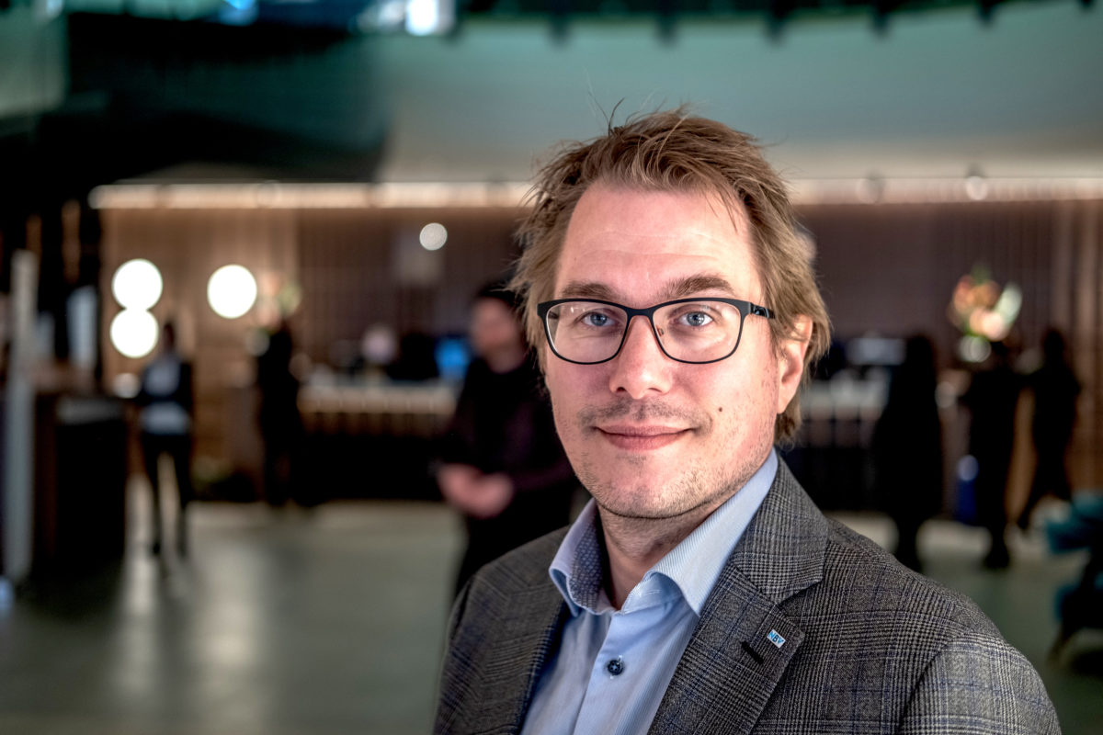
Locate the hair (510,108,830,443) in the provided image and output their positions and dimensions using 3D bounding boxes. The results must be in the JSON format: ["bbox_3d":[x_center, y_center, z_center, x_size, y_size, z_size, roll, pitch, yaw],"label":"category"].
[{"bbox_3d":[0.084,-0.060,1.110,0.205,0.225,0.215,0,1,13],"label":"hair"}]

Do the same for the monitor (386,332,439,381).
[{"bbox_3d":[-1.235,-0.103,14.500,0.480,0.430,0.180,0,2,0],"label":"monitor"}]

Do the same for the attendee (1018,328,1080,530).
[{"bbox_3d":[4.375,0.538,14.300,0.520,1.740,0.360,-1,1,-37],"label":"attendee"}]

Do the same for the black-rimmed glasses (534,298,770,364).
[{"bbox_3d":[0.071,-0.021,1.055,0.140,0.045,0.140,0,1,13],"label":"black-rimmed glasses"}]

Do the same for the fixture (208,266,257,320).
[{"bbox_3d":[-3.040,-0.724,15.500,0.420,0.420,0.420,0,1,0],"label":"fixture"}]

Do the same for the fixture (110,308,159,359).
[{"bbox_3d":[-3.990,-0.320,15.500,0.420,0.420,0.420,0,1,0],"label":"fixture"}]

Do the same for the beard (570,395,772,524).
[{"bbox_3d":[0.064,0.059,1.022,0.132,0.085,0.100,0,1,13],"label":"beard"}]

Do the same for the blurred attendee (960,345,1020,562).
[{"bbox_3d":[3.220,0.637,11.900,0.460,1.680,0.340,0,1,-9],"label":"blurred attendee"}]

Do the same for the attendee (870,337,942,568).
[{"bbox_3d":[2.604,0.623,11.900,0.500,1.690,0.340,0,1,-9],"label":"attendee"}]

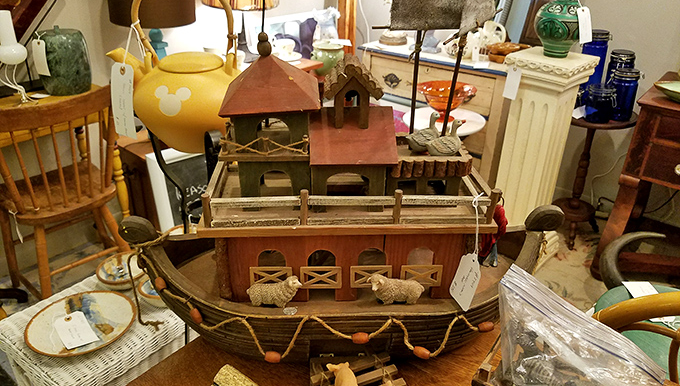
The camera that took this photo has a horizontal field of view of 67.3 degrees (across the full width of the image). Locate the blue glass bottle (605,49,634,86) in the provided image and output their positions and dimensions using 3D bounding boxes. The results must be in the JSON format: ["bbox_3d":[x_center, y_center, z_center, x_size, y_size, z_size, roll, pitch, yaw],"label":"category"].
[{"bbox_3d":[1.224,-0.489,2.252,0.102,0.255,0.105,2,28,0],"label":"blue glass bottle"}]

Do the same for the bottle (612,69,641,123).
[{"bbox_3d":[1.208,-0.415,2.170,0.102,0.205,0.105,2,28,0],"label":"bottle"}]

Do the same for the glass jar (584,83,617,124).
[{"bbox_3d":[1.105,-0.381,2.164,0.105,0.147,0.105,2,28,0],"label":"glass jar"}]

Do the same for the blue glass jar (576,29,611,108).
[{"bbox_3d":[1.091,-0.533,2.247,0.102,0.330,0.105,2,28,0],"label":"blue glass jar"}]

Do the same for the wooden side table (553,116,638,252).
[{"bbox_3d":[1.134,-0.060,2.409,0.350,0.650,0.350,2,28,0],"label":"wooden side table"}]

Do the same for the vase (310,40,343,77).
[{"bbox_3d":[-0.064,-0.653,2.500,0.165,0.145,0.150,2,28,0],"label":"vase"}]

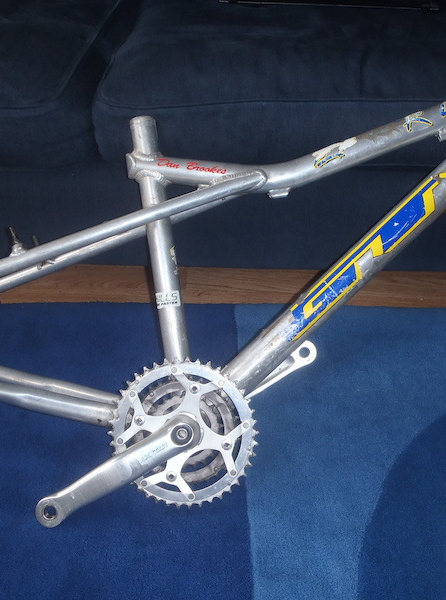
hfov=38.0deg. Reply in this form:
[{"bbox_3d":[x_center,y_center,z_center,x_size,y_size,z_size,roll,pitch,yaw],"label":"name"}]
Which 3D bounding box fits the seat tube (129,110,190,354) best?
[{"bbox_3d":[-0.074,-0.049,0.814,0.032,0.364,0.032,-9,-2,4],"label":"seat tube"}]

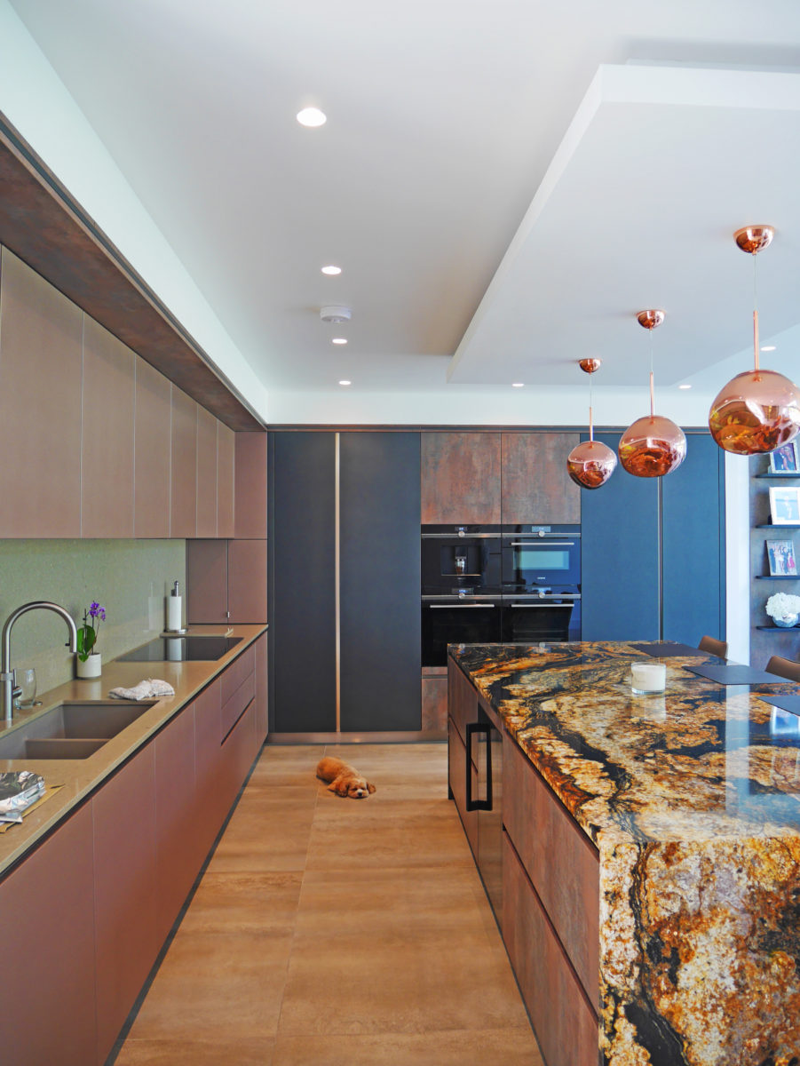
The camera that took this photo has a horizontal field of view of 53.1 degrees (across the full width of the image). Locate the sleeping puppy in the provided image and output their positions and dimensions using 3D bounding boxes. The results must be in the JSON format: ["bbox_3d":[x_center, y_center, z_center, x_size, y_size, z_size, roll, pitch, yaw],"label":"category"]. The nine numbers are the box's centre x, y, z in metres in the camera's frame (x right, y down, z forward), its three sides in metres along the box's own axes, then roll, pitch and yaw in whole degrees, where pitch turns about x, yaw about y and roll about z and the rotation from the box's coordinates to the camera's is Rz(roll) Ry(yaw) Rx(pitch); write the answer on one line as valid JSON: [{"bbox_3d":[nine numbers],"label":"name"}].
[{"bbox_3d":[-0.344,1.474,4.880,0.220,0.145,0.500,0,0,-30],"label":"sleeping puppy"}]

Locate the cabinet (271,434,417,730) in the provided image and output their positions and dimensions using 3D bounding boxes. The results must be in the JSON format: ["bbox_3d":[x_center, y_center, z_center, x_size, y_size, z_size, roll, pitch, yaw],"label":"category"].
[{"bbox_3d":[-0.421,0.360,6.252,1.135,2.260,0.600,0,0,-2],"label":"cabinet"}]

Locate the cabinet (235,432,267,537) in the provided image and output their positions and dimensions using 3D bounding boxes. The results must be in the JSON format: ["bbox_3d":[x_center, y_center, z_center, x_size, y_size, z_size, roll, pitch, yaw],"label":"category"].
[{"bbox_3d":[-1.104,-0.353,6.122,0.238,0.794,0.450,0,0,-3],"label":"cabinet"}]

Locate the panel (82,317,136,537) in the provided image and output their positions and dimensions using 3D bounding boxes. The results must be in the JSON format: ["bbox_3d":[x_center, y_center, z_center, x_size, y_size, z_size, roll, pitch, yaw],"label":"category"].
[{"bbox_3d":[-1.285,-0.371,3.073,0.350,0.790,0.630,0,0,-2],"label":"panel"}]

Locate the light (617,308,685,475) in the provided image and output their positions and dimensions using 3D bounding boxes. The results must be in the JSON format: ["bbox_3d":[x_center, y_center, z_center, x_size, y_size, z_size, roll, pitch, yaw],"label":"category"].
[{"bbox_3d":[1.054,-0.574,3.337,0.280,0.685,0.280,0,0,-3],"label":"light"}]

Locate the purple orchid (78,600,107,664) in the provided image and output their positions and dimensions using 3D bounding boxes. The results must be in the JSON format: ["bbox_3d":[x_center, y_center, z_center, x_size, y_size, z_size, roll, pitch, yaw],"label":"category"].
[{"bbox_3d":[-1.396,0.445,3.633,0.135,0.280,0.130,0,0,-2],"label":"purple orchid"}]

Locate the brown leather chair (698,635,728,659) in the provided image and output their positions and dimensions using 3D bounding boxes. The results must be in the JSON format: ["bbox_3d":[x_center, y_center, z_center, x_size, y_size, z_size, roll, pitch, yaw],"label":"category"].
[{"bbox_3d":[1.604,1.066,4.622,0.480,0.950,0.430,0,0,-2],"label":"brown leather chair"}]

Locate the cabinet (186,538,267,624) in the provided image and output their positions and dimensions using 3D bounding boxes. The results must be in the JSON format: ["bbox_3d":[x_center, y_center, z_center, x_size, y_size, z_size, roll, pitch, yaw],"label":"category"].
[{"bbox_3d":[-1.288,0.360,6.146,0.602,0.621,0.520,0,0,-3],"label":"cabinet"}]

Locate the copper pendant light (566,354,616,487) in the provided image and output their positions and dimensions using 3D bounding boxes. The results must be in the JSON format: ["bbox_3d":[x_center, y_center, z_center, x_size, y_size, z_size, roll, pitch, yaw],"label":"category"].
[{"bbox_3d":[0.998,-0.573,4.179,0.262,0.670,0.262,0,0,-2],"label":"copper pendant light"}]

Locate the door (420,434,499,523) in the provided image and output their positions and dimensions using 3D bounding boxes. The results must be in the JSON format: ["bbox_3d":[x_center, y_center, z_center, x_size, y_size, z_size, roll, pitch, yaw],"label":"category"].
[{"bbox_3d":[0.454,-0.410,5.944,0.597,0.675,0.040,0,0,-3],"label":"door"}]

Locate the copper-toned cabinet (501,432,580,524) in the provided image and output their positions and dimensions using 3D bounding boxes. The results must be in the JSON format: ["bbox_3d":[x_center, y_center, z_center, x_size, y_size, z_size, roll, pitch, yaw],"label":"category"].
[{"bbox_3d":[1.045,-0.408,6.297,0.595,0.690,0.570,0,0,-2],"label":"copper-toned cabinet"}]

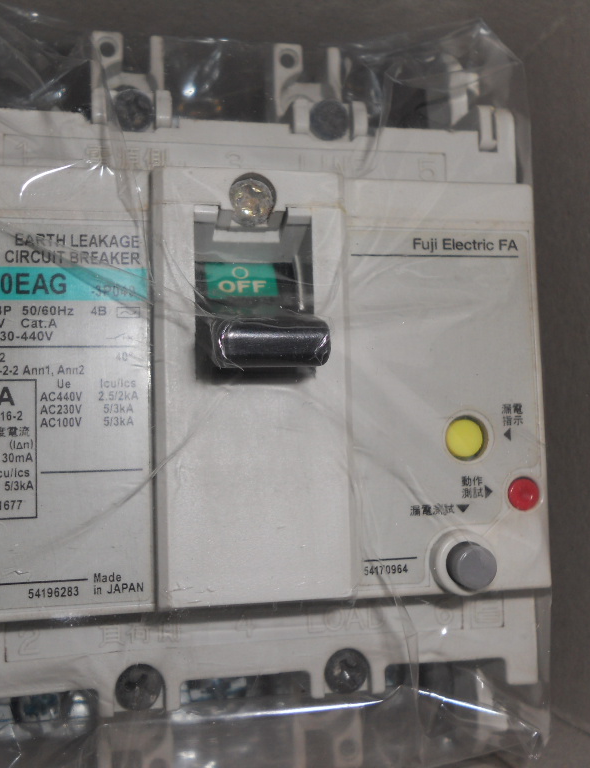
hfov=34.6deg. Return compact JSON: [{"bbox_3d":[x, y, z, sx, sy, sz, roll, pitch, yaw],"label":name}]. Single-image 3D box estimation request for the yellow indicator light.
[{"bbox_3d":[0.020,0.007,0.114,0.005,0.002,0.005,-1,85,-11],"label":"yellow indicator light"}]

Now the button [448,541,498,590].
[{"bbox_3d":[0.020,0.021,0.108,0.005,0.003,0.005,-1,85,-11],"label":"button"}]

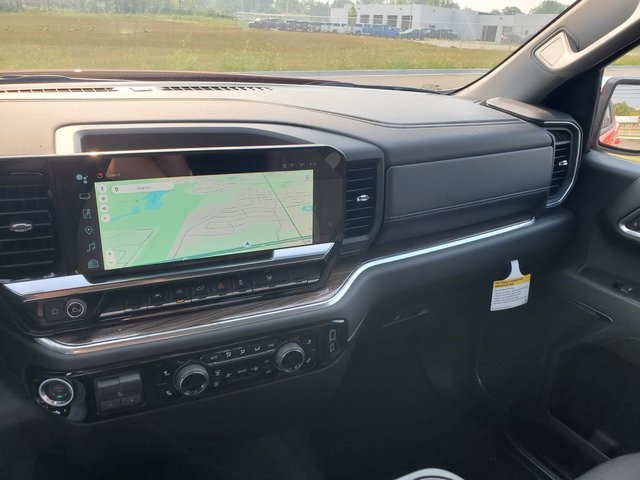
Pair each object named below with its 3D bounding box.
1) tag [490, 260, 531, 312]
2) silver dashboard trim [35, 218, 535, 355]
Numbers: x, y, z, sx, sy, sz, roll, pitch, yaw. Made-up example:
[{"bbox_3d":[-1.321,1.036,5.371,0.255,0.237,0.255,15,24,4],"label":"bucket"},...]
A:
[{"bbox_3d":[0.362,0.083,0.902,0.092,0.092,0.009,-7,17,-24],"label":"tag"},{"bbox_3d":[0.043,0.052,0.709,0.806,0.067,0.045,-10,28,-28],"label":"silver dashboard trim"}]

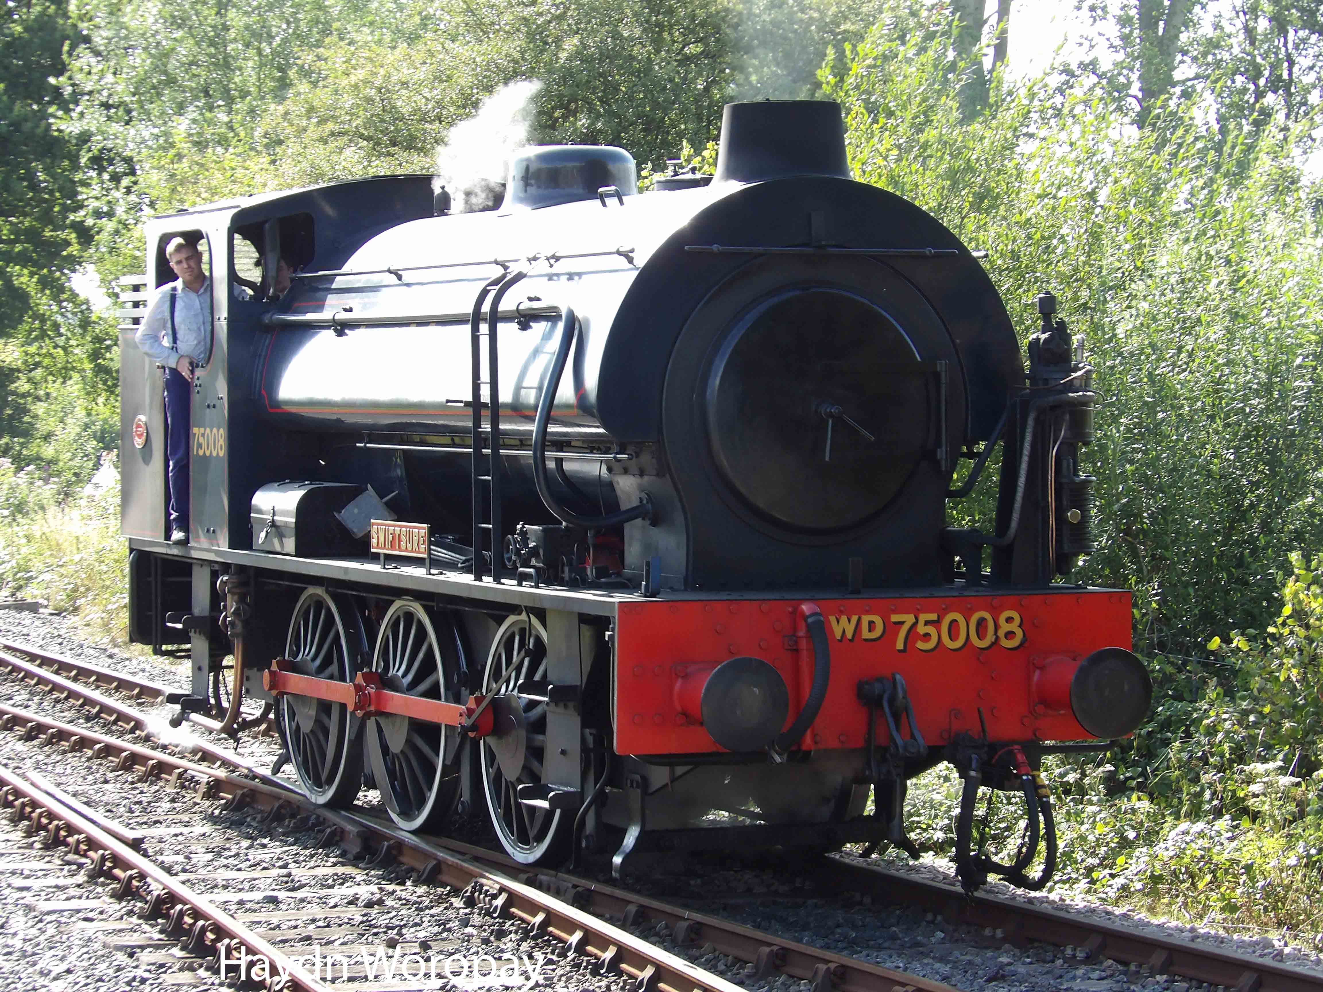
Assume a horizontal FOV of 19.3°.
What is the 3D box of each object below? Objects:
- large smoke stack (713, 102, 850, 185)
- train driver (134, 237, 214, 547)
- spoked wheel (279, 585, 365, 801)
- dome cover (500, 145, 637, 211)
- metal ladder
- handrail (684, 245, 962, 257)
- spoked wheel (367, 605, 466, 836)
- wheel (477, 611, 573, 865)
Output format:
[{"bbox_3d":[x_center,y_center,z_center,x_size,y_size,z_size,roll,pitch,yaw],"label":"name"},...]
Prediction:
[{"bbox_3d":[0.562,-1.641,18.270,0.676,0.412,0.676,0,1,-23],"label":"large smoke stack"},{"bbox_3d":[-2.871,-0.623,23.324,0.568,1.833,0.392,0,1,-14],"label":"train driver"},{"bbox_3d":[-1.904,1.123,22.233,0.147,1.284,1.284,0,1,-23],"label":"spoked wheel"},{"bbox_3d":[-0.481,-1.671,20.734,0.735,0.372,0.735,0,1,0],"label":"dome cover"},{"bbox_3d":[-0.767,-0.348,18.670,0.235,1.529,0.294,0,1,-23],"label":"metal ladder"},{"bbox_3d":[0.739,-1.131,17.921,1.403,0.044,0.069,0,1,-23],"label":"handrail"},{"bbox_3d":[-1.295,1.158,20.797,0.147,1.284,1.284,0,1,-23],"label":"spoked wheel"},{"bbox_3d":[-0.624,1.196,19.210,0.147,1.284,1.284,0,1,-23],"label":"wheel"}]

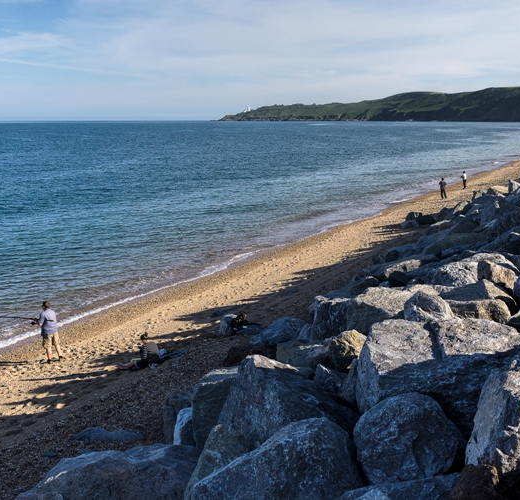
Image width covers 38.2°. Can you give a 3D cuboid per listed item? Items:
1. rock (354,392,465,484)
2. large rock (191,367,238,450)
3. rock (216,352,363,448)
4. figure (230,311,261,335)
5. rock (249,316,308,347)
[{"bbox_3d":[1.930,2.421,9.700,1.300,1.080,1.150,1,10,6],"label":"rock"},{"bbox_3d":[-0.646,2.867,13.676,1.000,1.300,1.000,3,10,17],"label":"large rock"},{"bbox_3d":[0.441,2.538,12.504,2.100,1.400,1.500,1,10,8],"label":"rock"},{"bbox_3d":[-0.398,2.002,20.600,0.600,0.560,0.700,6,11,30],"label":"figure"},{"bbox_3d":[0.475,2.106,19.300,1.550,0.750,1.100,1,10,6],"label":"rock"}]

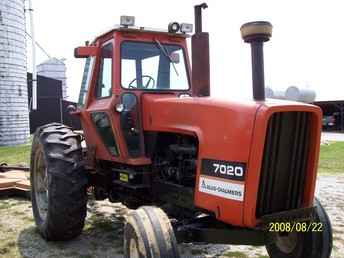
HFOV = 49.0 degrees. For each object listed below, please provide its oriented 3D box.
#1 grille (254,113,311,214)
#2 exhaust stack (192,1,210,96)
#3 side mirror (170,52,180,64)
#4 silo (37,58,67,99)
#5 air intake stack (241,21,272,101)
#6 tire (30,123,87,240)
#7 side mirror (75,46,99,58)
[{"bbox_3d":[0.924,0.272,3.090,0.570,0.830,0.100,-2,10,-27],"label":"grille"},{"bbox_3d":[0.313,-0.870,4.196,0.195,1.040,0.195,-2,1,-27],"label":"exhaust stack"},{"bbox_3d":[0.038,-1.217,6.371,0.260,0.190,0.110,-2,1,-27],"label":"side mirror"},{"bbox_3d":[-18.309,-4.762,58.000,4.500,12.100,4.500,-2,1,-27],"label":"silo"},{"bbox_3d":[0.765,-0.592,3.337,0.275,0.720,0.275,-2,1,-27],"label":"air intake stack"},{"bbox_3d":[-1.746,0.764,5.676,0.510,1.740,1.740,-2,1,-27],"label":"tire"},{"bbox_3d":[-1.277,-1.154,5.673,0.370,0.170,0.120,-2,1,-27],"label":"side mirror"}]

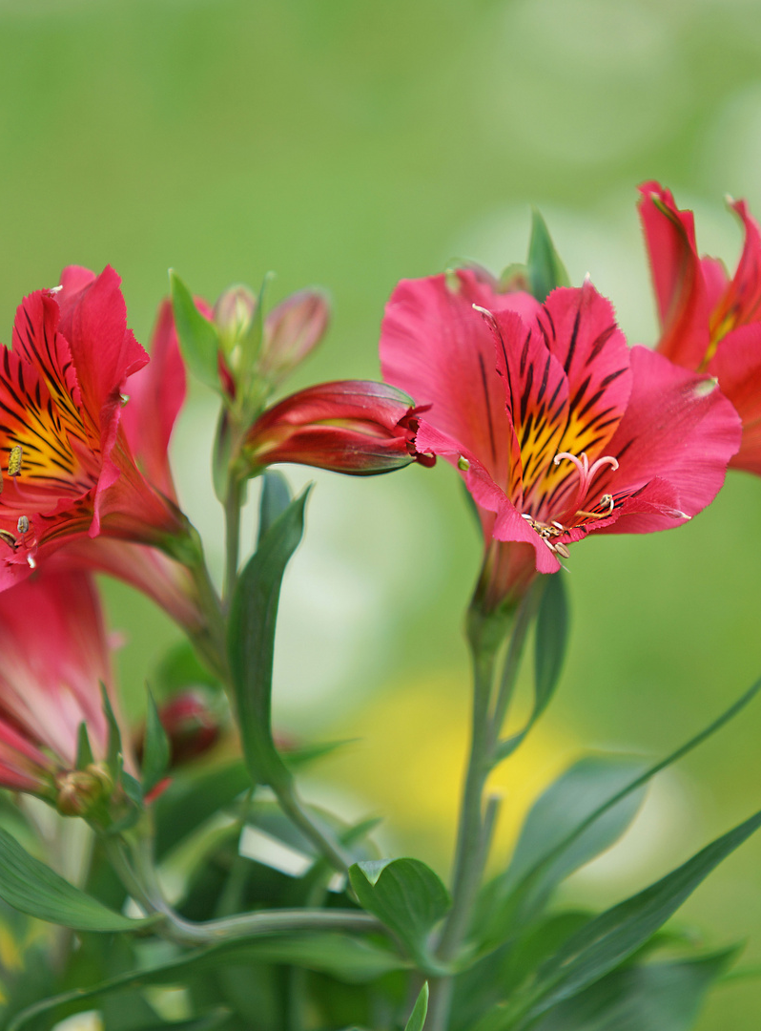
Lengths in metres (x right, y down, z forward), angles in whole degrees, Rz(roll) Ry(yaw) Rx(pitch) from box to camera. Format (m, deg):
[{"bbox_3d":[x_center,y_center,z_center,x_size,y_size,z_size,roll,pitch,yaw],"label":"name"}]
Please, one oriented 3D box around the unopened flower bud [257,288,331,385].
[{"bbox_3d":[-0.015,-0.031,1.485,0.011,0.017,0.011,28,-6,0],"label":"unopened flower bud"}]

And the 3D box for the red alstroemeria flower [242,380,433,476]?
[{"bbox_3d":[-0.007,-0.014,1.390,0.032,0.015,0.015,2,-11,9],"label":"red alstroemeria flower"}]

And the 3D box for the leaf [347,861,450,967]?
[{"bbox_3d":[0.003,0.067,1.450,0.017,0.018,0.012,-6,9,15],"label":"leaf"}]

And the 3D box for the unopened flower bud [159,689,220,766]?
[{"bbox_3d":[-0.034,0.038,1.540,0.011,0.013,0.011,-12,6,0],"label":"unopened flower bud"}]

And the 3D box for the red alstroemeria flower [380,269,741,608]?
[{"bbox_3d":[0.029,-0.013,1.400,0.058,0.055,0.048,-4,10,-21],"label":"red alstroemeria flower"}]

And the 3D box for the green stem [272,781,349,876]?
[{"bbox_3d":[-0.012,0.053,1.460,0.004,0.019,0.004,-39,0,0],"label":"green stem"}]

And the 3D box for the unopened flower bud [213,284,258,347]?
[{"bbox_3d":[-0.025,-0.034,1.480,0.008,0.011,0.008,2,-3,0],"label":"unopened flower bud"}]

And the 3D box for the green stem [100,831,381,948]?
[{"bbox_3d":[-0.023,0.061,1.400,0.045,0.019,0.012,0,10,0],"label":"green stem"}]

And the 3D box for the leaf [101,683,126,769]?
[{"bbox_3d":[-0.045,0.036,1.455,0.004,0.015,0.003,-10,0,30],"label":"leaf"}]

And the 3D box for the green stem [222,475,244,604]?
[{"bbox_3d":[-0.024,0.004,1.410,0.003,0.021,0.003,-2,6,0],"label":"green stem"}]

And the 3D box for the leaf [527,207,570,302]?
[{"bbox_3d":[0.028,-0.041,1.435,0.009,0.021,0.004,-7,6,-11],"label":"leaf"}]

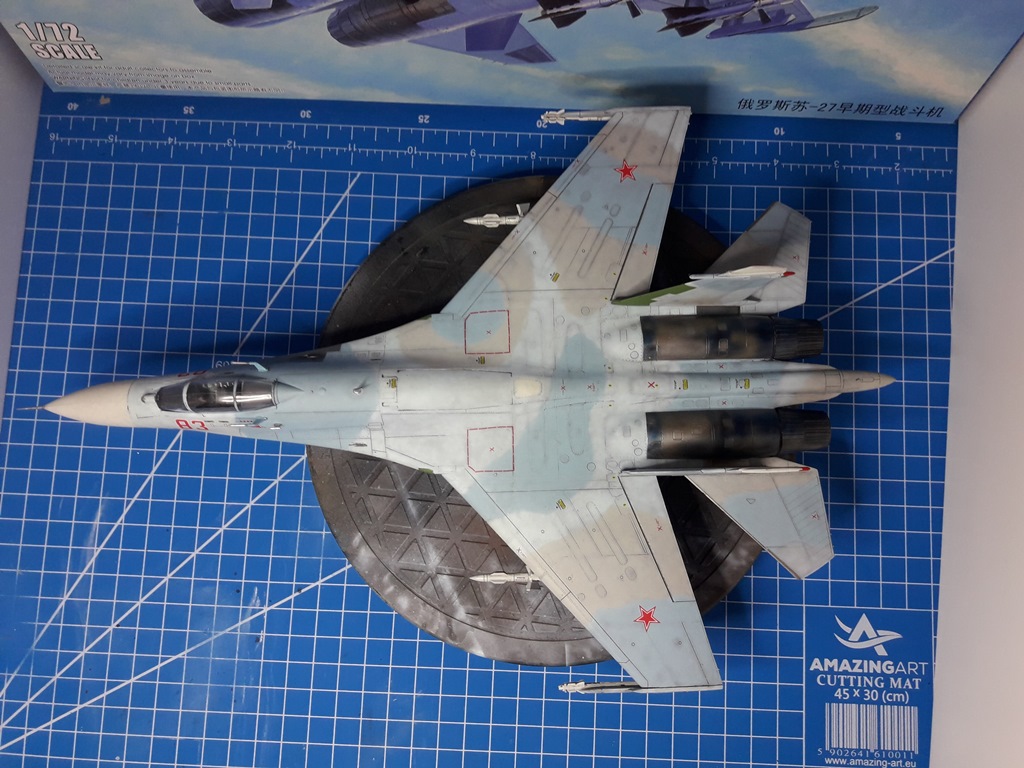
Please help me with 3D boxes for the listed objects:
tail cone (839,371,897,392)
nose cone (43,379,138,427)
[{"bbox_3d":[0.125,-0.001,0.290,0.019,0.008,0.008,-2,82,0],"label":"tail cone"},{"bbox_3d":[-0.151,0.008,0.295,0.032,0.017,0.017,-2,82,0],"label":"nose cone"}]

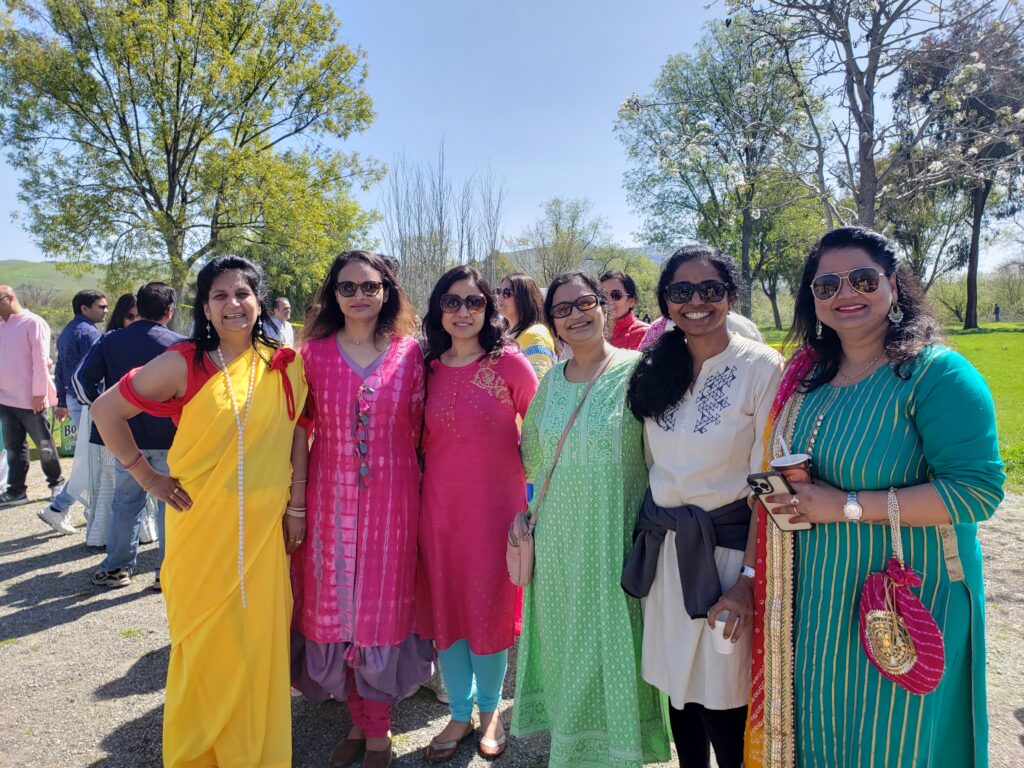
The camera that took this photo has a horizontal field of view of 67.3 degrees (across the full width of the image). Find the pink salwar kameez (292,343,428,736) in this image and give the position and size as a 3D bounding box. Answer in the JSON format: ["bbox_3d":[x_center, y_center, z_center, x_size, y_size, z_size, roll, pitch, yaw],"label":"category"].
[{"bbox_3d":[-0.467,0.461,2.469,0.440,1.235,0.300,0,5,-5],"label":"pink salwar kameez"}]

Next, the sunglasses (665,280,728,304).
[{"bbox_3d":[0.469,-0.229,1.943,0.148,0.053,0.130,1,5,14],"label":"sunglasses"}]

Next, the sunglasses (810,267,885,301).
[{"bbox_3d":[0.697,-0.205,1.588,0.148,0.055,0.130,-9,0,27],"label":"sunglasses"}]

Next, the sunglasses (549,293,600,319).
[{"bbox_3d":[0.192,-0.222,2.183,0.140,0.042,0.130,-17,0,16],"label":"sunglasses"}]

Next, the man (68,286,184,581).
[{"bbox_3d":[-2.040,0.276,4.200,0.610,1.670,0.400,-2,5,-19],"label":"man"}]

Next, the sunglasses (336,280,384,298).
[{"bbox_3d":[-0.483,-0.303,2.485,0.146,0.052,0.130,0,5,-4],"label":"sunglasses"}]

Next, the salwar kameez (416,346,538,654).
[{"bbox_3d":[-0.105,0.359,2.479,0.400,0.957,0.260,1,5,8],"label":"salwar kameez"}]

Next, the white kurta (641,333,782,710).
[{"bbox_3d":[0.508,0.328,1.959,0.380,0.915,0.260,2,5,24],"label":"white kurta"}]

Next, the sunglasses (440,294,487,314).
[{"bbox_3d":[-0.154,-0.257,2.495,0.148,0.060,0.130,-1,5,-2],"label":"sunglasses"}]

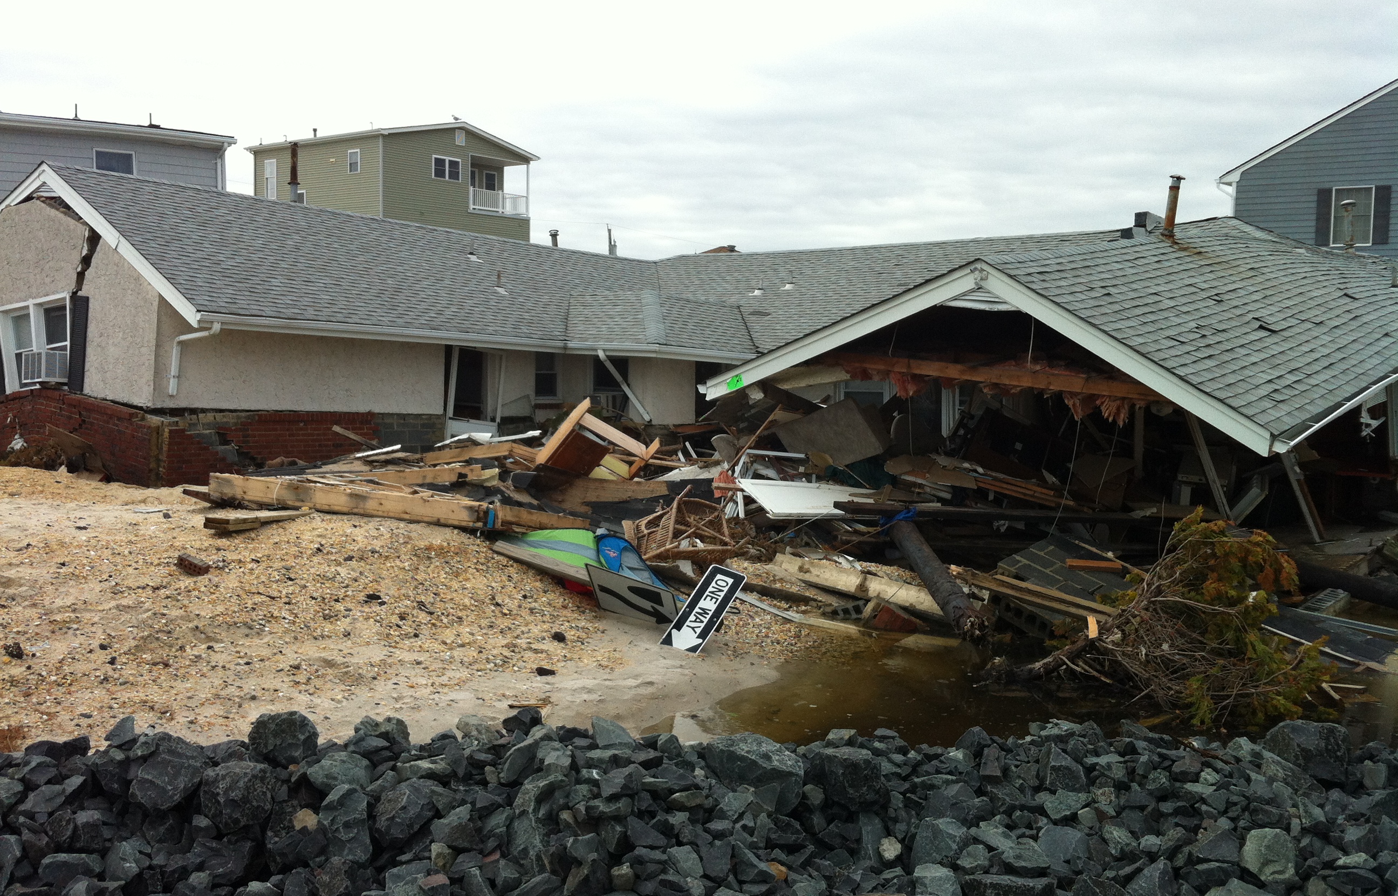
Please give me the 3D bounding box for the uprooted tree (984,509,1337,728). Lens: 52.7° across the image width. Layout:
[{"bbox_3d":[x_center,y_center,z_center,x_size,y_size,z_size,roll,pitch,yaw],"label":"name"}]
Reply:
[{"bbox_3d":[3.106,1.150,9.500,2.300,1.220,1.350,2,4,18],"label":"uprooted tree"}]

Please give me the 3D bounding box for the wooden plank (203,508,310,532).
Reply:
[{"bbox_3d":[-3.395,0.544,10.838,0.750,0.085,0.220,-5,7,-44],"label":"wooden plank"}]

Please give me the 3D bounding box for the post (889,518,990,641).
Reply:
[{"bbox_3d":[2.000,1.056,12.175,0.235,0.235,2.281,0,18,-8],"label":"post"}]

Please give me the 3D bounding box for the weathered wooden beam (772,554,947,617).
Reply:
[{"bbox_3d":[1.337,1.159,11.875,1.558,0.190,0.150,11,7,17],"label":"weathered wooden beam"}]

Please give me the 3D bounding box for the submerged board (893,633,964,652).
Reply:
[{"bbox_3d":[1.795,1.540,11.072,0.470,0.040,0.420,3,4,22],"label":"submerged board"}]

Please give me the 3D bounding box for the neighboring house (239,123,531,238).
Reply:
[{"bbox_3d":[-13.818,-8.613,63.680,9.082,11.473,9.187,4,5,37],"label":"neighboring house"}]

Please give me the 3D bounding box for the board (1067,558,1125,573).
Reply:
[{"bbox_3d":[3.207,0.948,11.400,0.443,0.040,0.089,5,26,0],"label":"board"}]

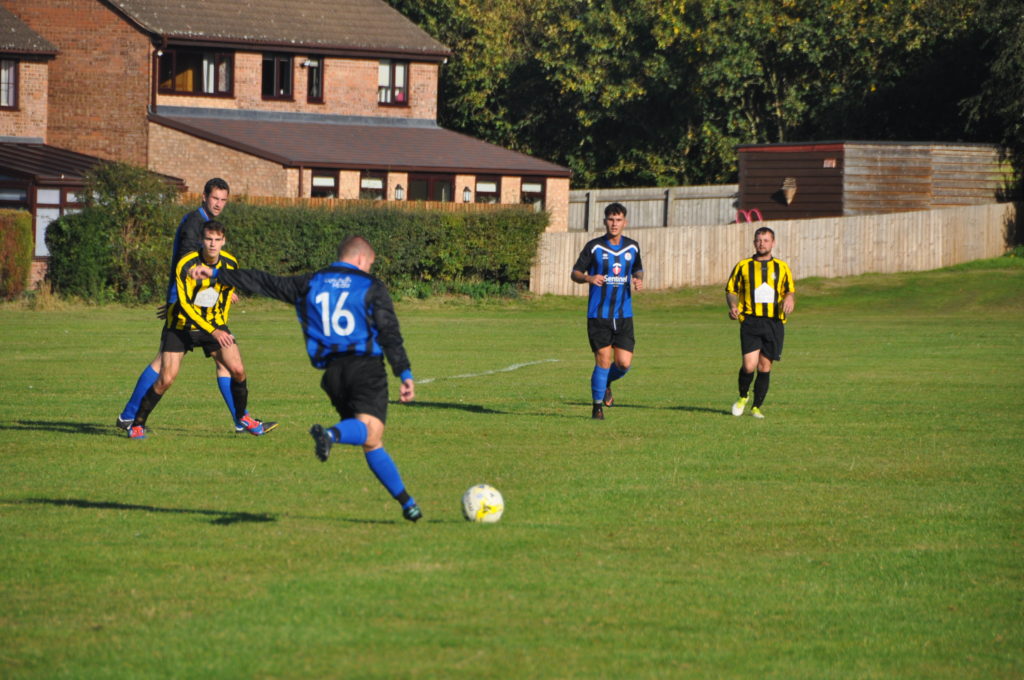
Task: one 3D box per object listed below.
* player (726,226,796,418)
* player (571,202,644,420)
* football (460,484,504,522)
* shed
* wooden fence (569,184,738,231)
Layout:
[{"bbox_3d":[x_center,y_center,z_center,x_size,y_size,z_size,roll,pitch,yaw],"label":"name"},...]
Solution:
[{"bbox_3d":[2.196,-0.154,75.000,0.600,1.680,0.500,1,1,3],"label":"player"},{"bbox_3d":[0.783,-0.234,69.900,0.600,1.770,0.500,1,1,2],"label":"player"},{"bbox_3d":[-0.153,0.884,45.700,0.220,0.220,0.220,1,1,0],"label":"football"},{"bbox_3d":[7.733,-3.008,182.159,2.600,2.300,7.000,2,1,33],"label":"shed"},{"bbox_3d":[3.022,-2.360,182.000,4.200,2.000,0.120,2,1,26],"label":"wooden fence"}]

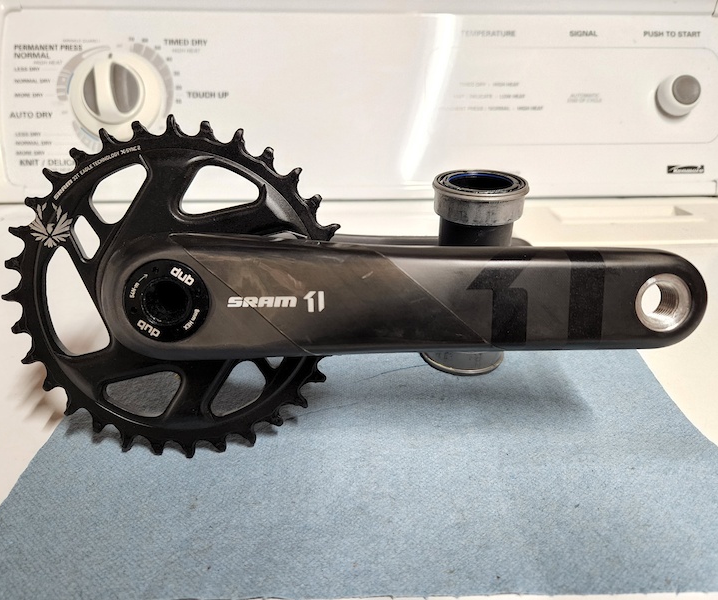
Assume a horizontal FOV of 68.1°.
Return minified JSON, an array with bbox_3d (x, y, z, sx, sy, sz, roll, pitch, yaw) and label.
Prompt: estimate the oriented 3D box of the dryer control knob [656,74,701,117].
[{"bbox_3d":[0.305,-0.195,0.502,0.039,0.039,0.019,0,3,-2],"label":"dryer control knob"}]

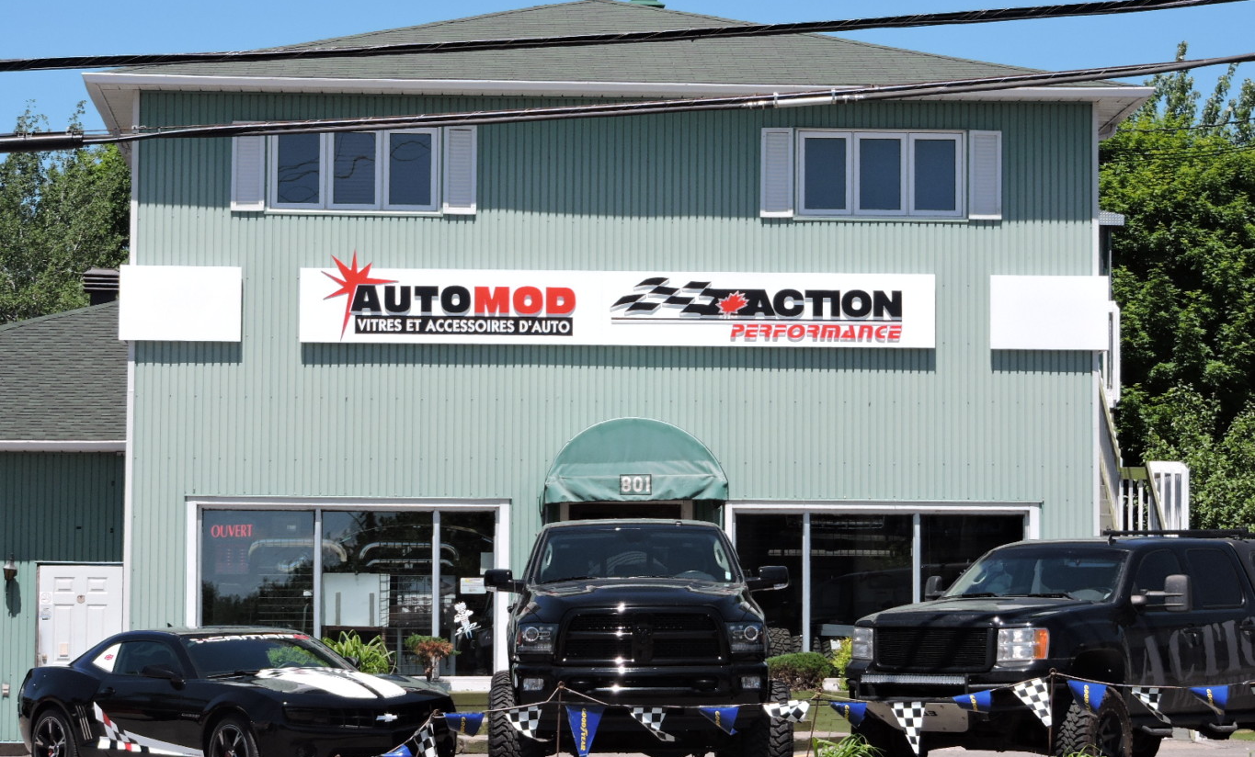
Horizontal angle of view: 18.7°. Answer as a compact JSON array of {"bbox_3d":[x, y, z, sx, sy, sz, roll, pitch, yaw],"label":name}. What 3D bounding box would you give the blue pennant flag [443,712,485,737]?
[{"bbox_3d":[-1.187,2.510,27.600,0.300,0.180,0.200,0,-4,0],"label":"blue pennant flag"}]

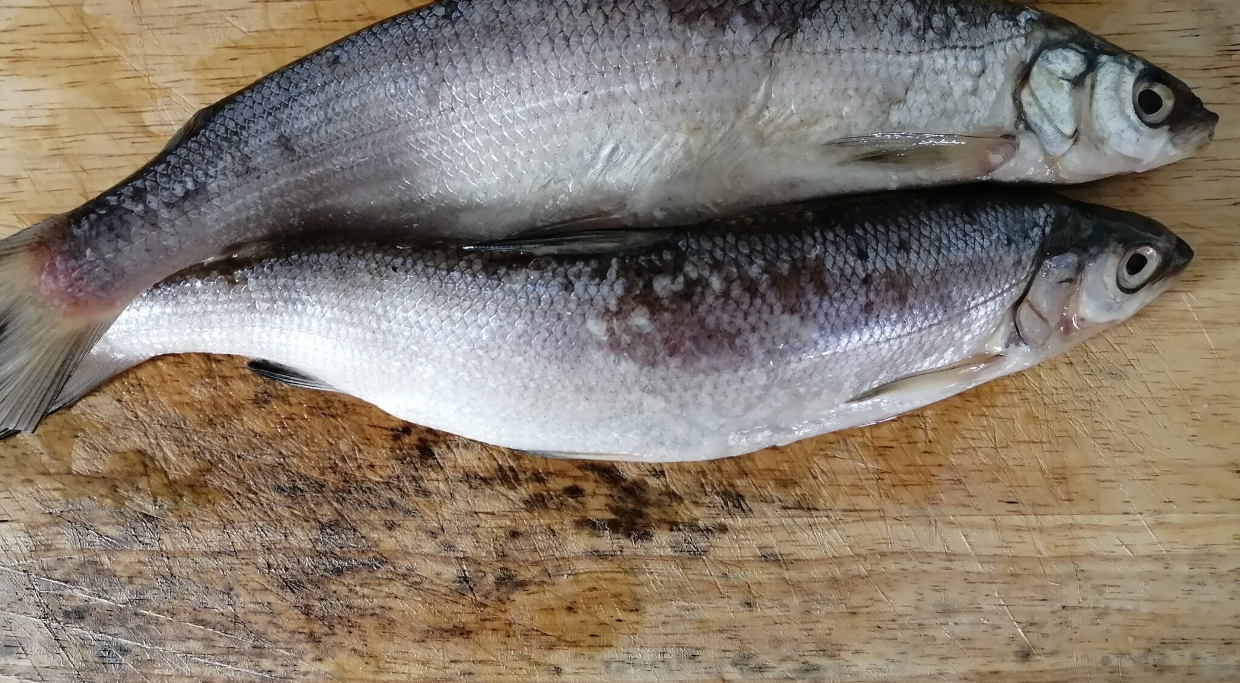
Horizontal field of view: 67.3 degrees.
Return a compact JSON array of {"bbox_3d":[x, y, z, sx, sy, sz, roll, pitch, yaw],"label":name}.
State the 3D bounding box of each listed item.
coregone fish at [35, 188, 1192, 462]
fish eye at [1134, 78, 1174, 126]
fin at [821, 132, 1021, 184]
[{"bbox_3d":[-0.003,-0.004,0.262,0.326,0.044,0.072,-2,84,0],"label":"coregone fish"},{"bbox_3d":[0.149,-0.067,0.260,0.012,0.006,0.013,1,84,-7],"label":"fish eye"},{"bbox_3d":[0.083,-0.051,0.258,0.054,0.006,0.013,2,84,0],"label":"fin"}]

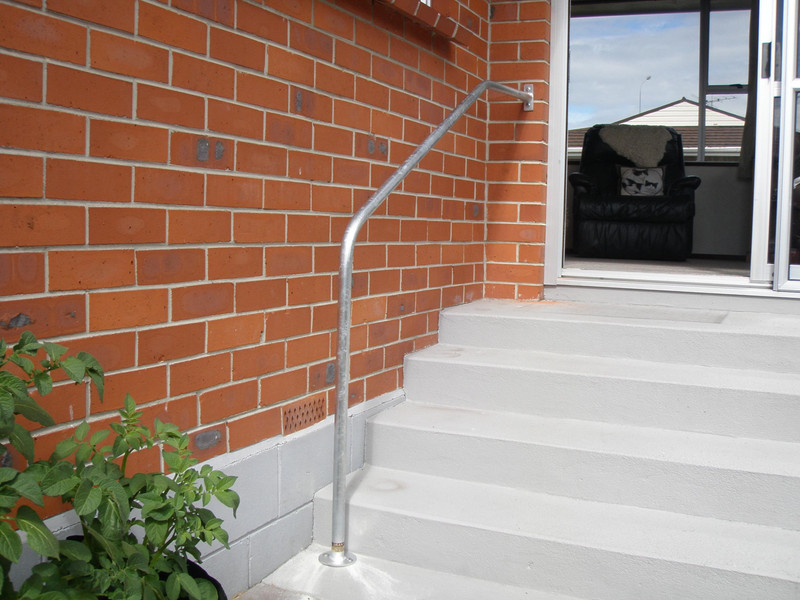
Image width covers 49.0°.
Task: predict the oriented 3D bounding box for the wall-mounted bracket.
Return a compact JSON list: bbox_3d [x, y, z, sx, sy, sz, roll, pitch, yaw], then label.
[{"bbox_3d":[0.541,-0.848,3.680,0.041,0.112,0.016,4,5,25],"label":"wall-mounted bracket"}]

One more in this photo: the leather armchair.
[{"bbox_3d":[1.665,-0.800,6.250,0.920,1.000,0.930,3,5,12],"label":"leather armchair"}]

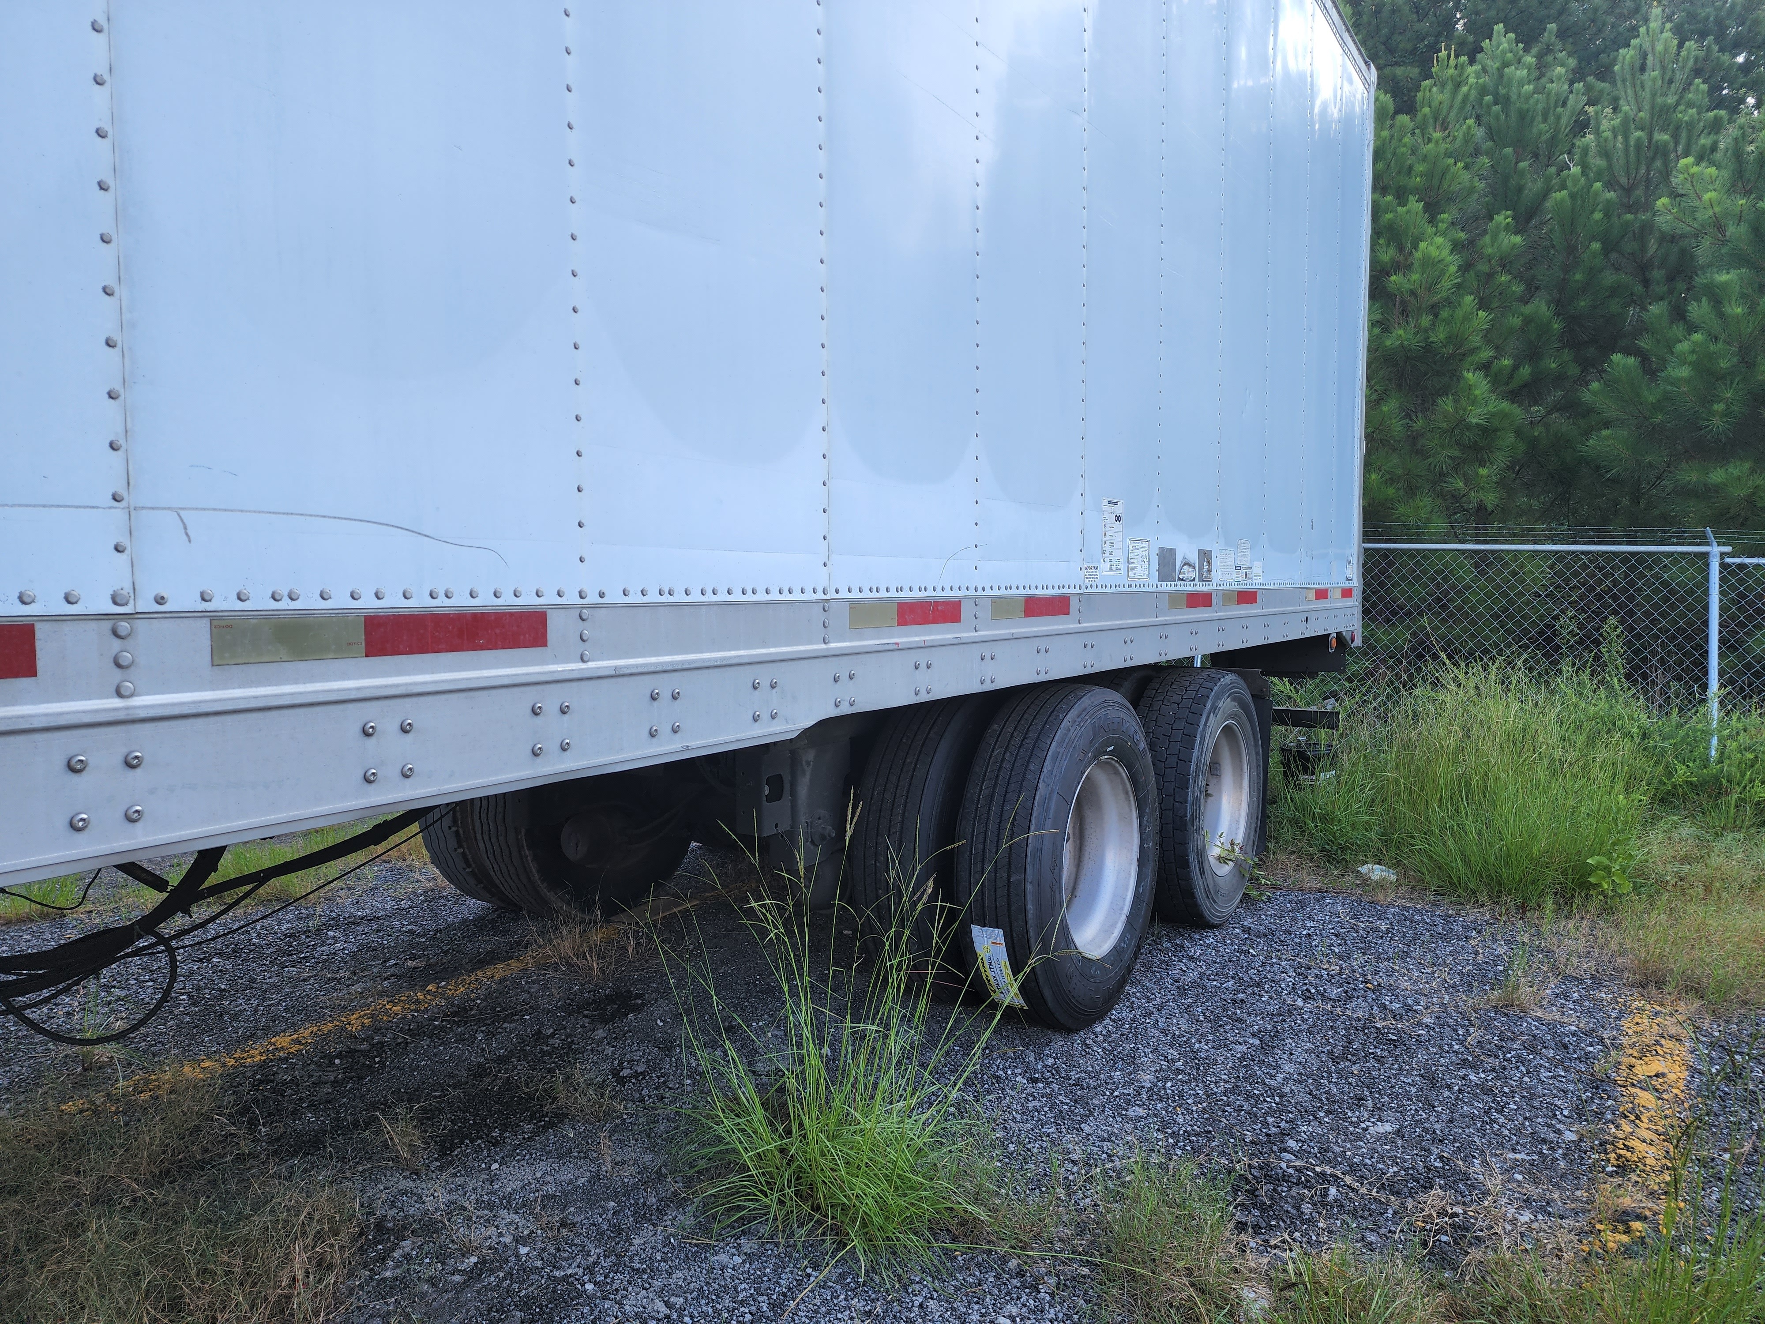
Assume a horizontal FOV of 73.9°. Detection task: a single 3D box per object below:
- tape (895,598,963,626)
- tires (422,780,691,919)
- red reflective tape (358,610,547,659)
[{"bbox_3d":[0.106,-0.105,2.532,0.004,0.050,0.279,2,4,32],"label":"tape"},{"bbox_3d":[-1.233,0.480,4.622,0.610,0.980,0.990,1,4,32],"label":"tires"},{"bbox_3d":[-0.540,-0.038,1.515,0.004,0.050,0.279,2,4,32],"label":"red reflective tape"}]

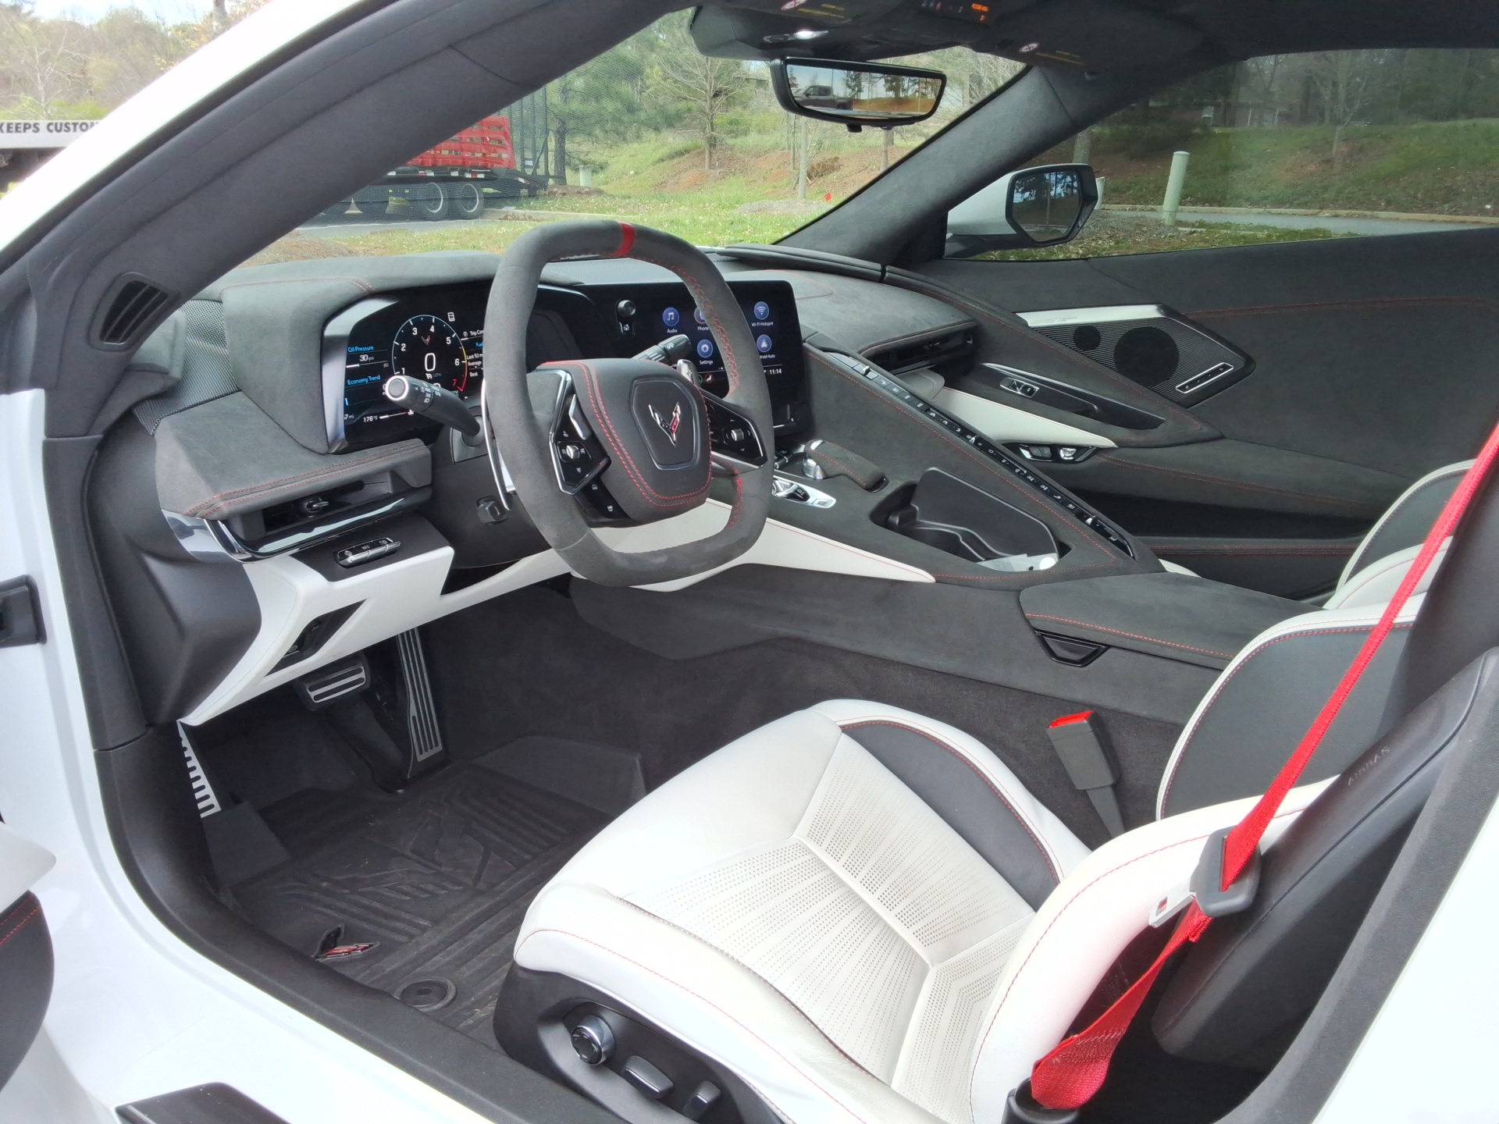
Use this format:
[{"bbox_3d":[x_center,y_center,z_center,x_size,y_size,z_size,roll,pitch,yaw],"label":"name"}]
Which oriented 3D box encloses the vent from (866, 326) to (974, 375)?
[{"bbox_3d":[0.248,-0.327,1.862,0.070,0.055,0.370,13,21,31],"label":"vent"}]

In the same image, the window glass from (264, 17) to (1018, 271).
[{"bbox_3d":[-0.167,-0.505,1.519,0.740,0.150,1.300,-20,3,37],"label":"window glass"}]

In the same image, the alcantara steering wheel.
[{"bbox_3d":[-0.113,-0.143,1.127,0.110,0.342,0.366,-9,3,36],"label":"alcantara steering wheel"}]

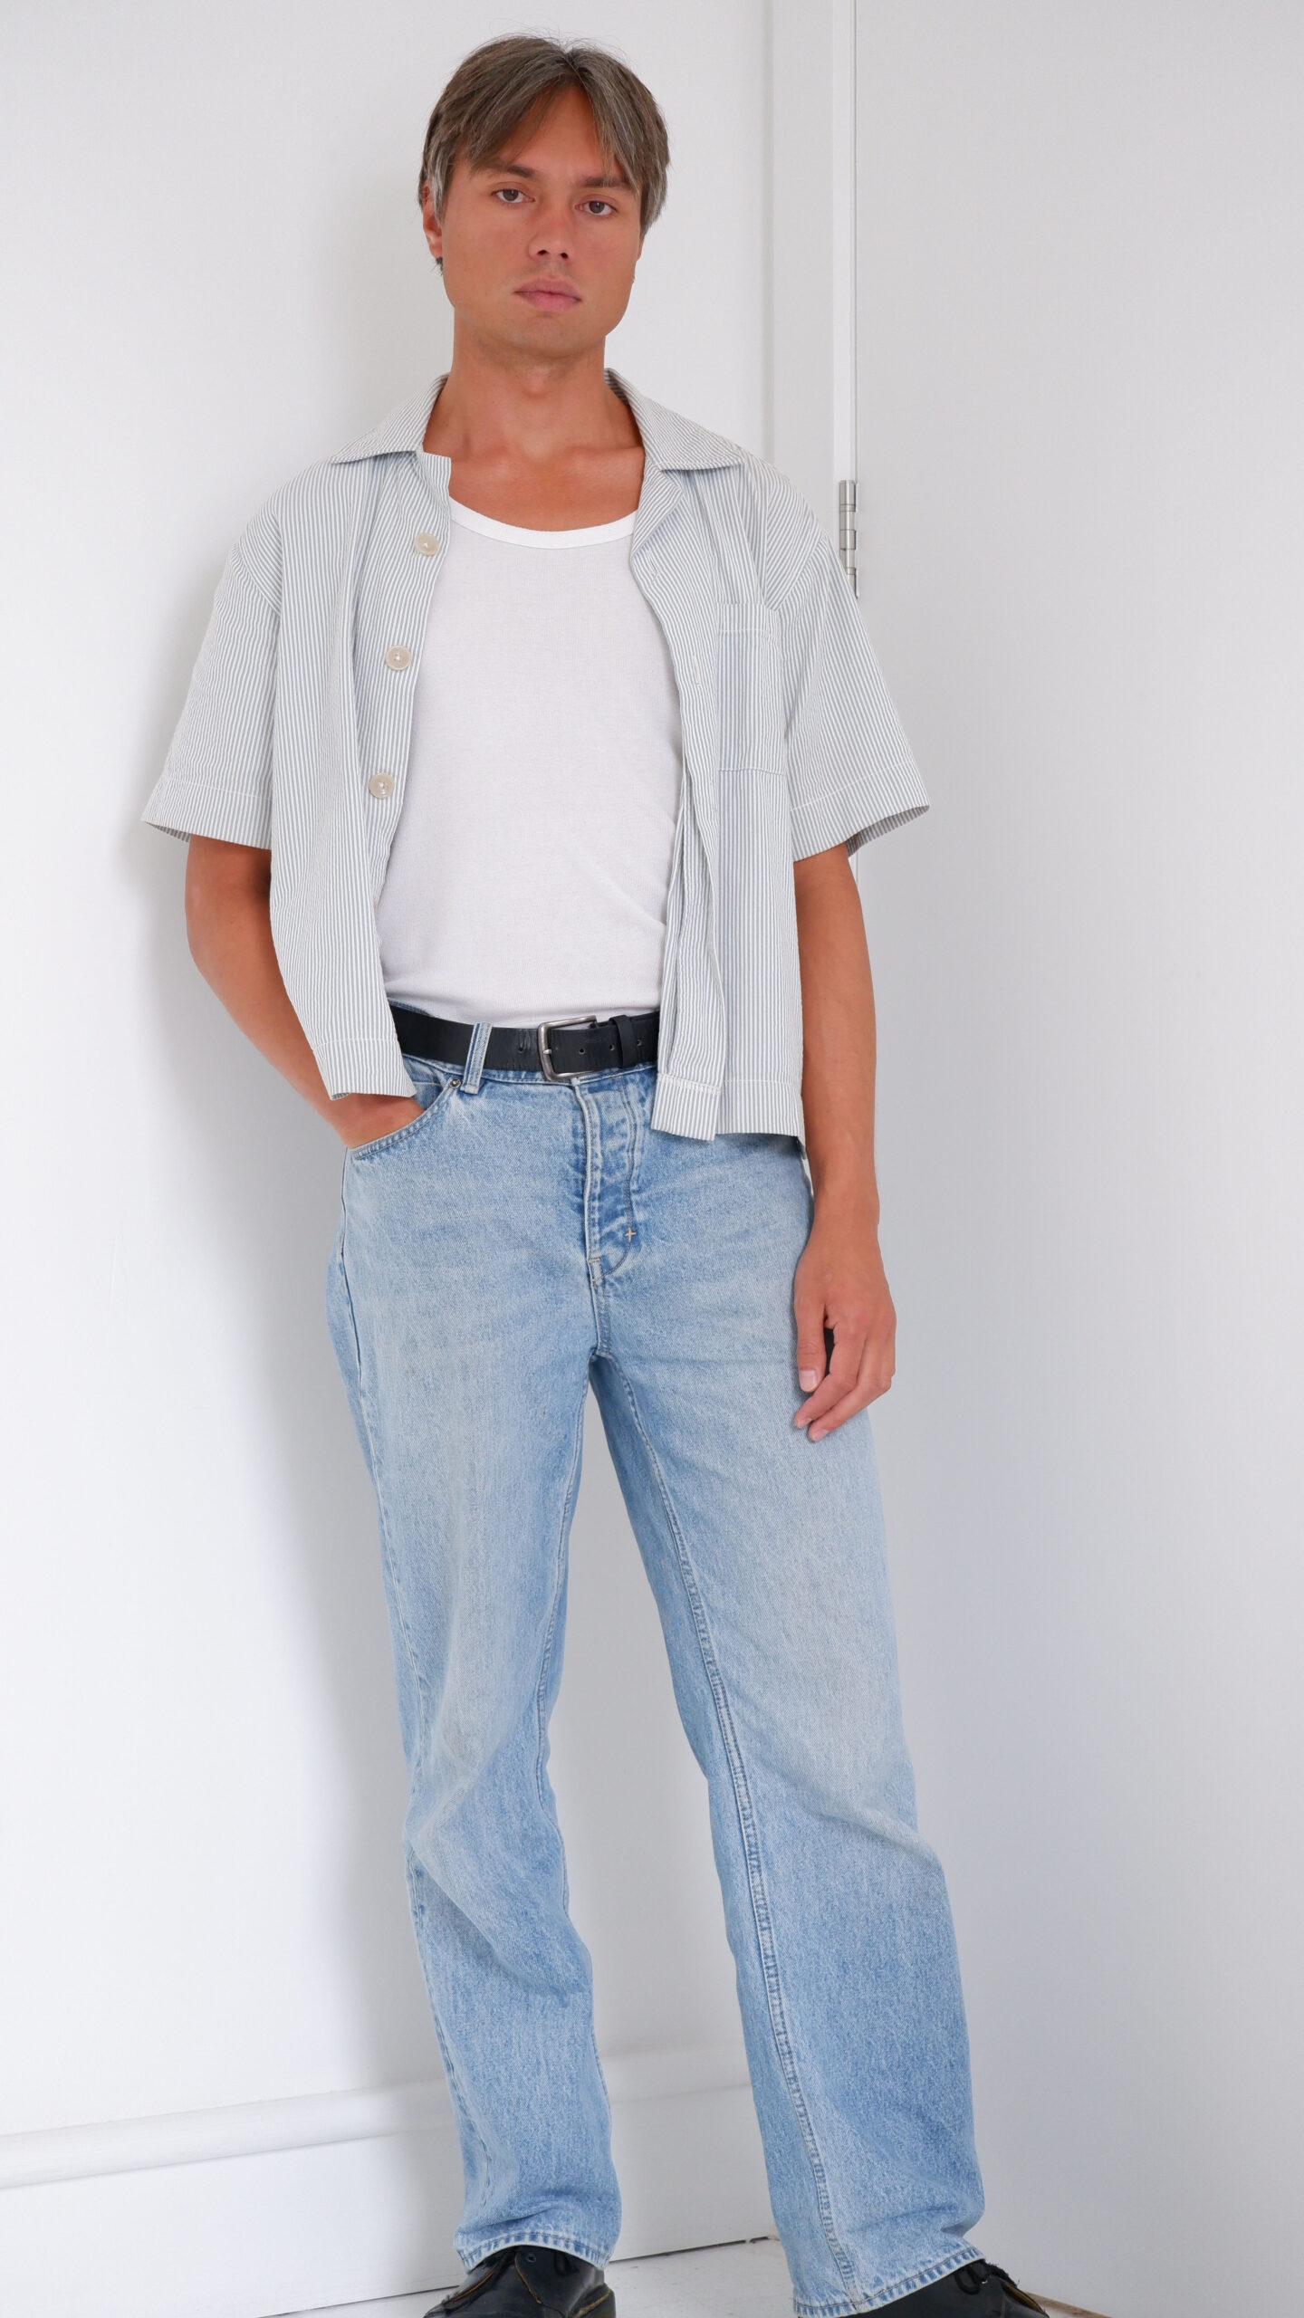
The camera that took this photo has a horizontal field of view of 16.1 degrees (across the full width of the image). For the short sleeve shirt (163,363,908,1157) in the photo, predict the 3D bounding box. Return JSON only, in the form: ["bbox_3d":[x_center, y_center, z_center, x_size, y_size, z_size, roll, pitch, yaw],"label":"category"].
[{"bbox_3d":[-0.089,-0.310,3.550,0.580,0.575,0.290,-1,0,-6],"label":"short sleeve shirt"}]

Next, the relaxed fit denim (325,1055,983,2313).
[{"bbox_3d":[0.001,0.399,3.560,0.485,0.955,0.350,0,0,-6],"label":"relaxed fit denim"}]

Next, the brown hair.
[{"bbox_3d":[-0.083,-0.782,3.560,0.188,0.175,0.225,5,0,-8],"label":"brown hair"}]

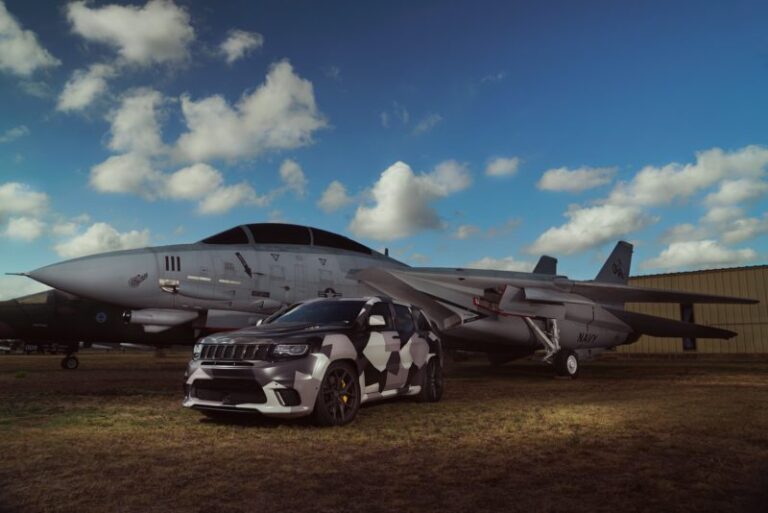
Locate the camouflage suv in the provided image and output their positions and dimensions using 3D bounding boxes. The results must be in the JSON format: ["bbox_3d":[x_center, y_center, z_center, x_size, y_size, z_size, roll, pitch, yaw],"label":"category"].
[{"bbox_3d":[-0.656,1.427,8.050,2.060,1.720,4.810,-5,-11,27],"label":"camouflage suv"}]

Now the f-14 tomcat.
[{"bbox_3d":[0.836,1.073,15.176,19.100,4.850,11.500,9,-13,-37],"label":"f-14 tomcat"}]

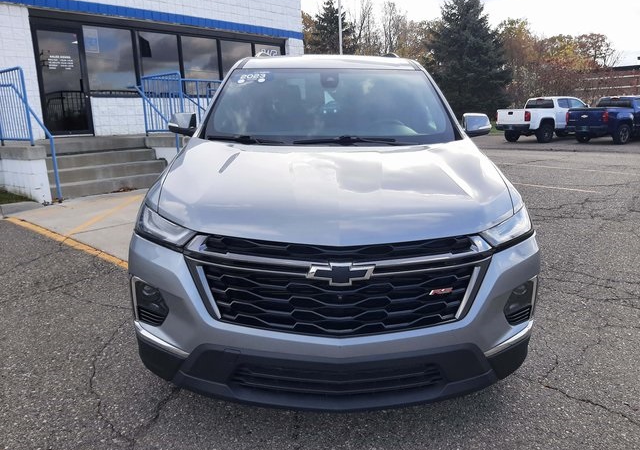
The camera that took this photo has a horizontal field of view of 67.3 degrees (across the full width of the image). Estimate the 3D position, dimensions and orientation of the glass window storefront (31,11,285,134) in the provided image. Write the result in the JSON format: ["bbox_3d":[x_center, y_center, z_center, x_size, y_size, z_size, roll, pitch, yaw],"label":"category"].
[{"bbox_3d":[-3.333,-3.622,12.036,0.200,2.454,6.943,10,18,40],"label":"glass window storefront"}]

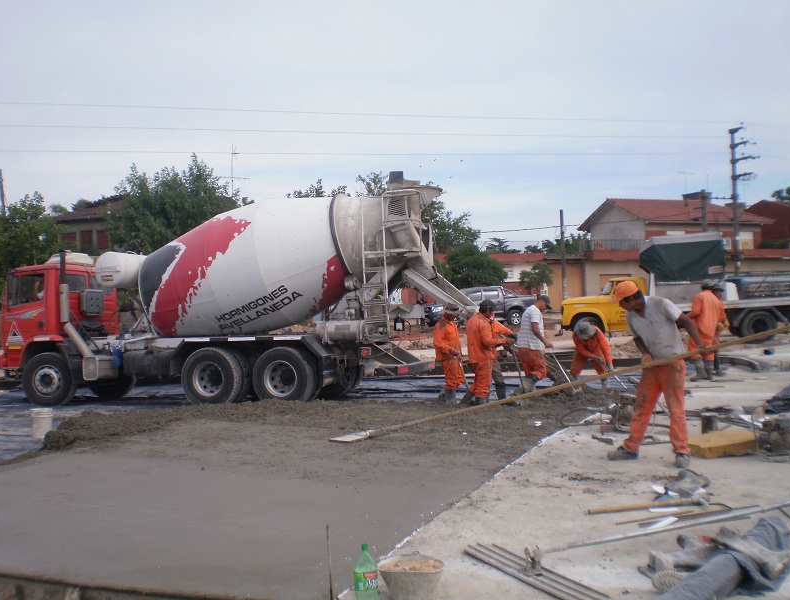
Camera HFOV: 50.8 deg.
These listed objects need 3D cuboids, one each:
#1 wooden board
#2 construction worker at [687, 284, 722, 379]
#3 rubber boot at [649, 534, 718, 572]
[{"bbox_3d":[3.260,1.430,8.250,0.840,0.110,0.520,-2,0,-25],"label":"wooden board"},{"bbox_3d":[5.171,0.526,13.900,0.580,1.670,0.420,-2,0,-14],"label":"construction worker"},{"bbox_3d":[1.560,1.366,4.500,0.360,0.140,0.270,-2,0,-12],"label":"rubber boot"}]

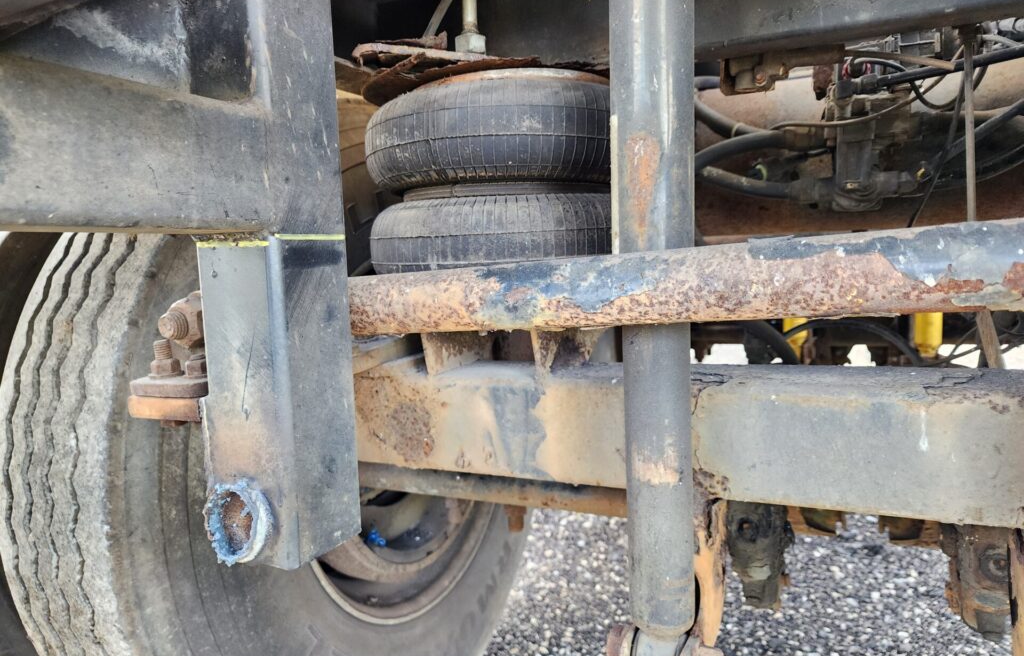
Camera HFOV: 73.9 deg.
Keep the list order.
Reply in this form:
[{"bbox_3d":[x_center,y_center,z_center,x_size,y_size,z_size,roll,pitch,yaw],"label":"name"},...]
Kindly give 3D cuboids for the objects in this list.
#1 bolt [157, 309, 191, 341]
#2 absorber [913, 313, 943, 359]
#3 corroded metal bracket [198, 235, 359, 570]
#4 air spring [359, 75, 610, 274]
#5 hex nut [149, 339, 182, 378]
[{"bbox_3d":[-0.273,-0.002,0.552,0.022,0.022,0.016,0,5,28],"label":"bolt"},{"bbox_3d":[0.976,-0.129,1.590,0.068,0.380,0.068,0,5,28],"label":"absorber"},{"bbox_3d":[-0.195,0.055,0.558,0.096,0.252,0.085,0,5,28],"label":"corroded metal bracket"},{"bbox_3d":[0.000,-0.137,0.780,0.320,0.250,0.320,0,5,28],"label":"air spring"},{"bbox_3d":[-0.285,0.025,0.560,0.027,0.032,0.027,0,5,28],"label":"hex nut"}]

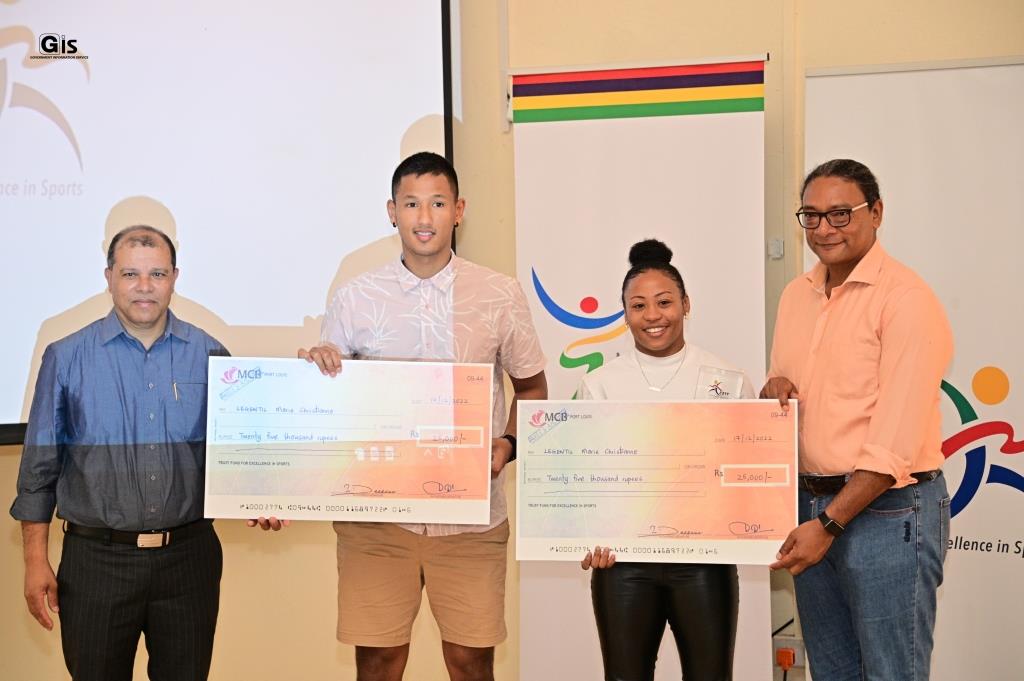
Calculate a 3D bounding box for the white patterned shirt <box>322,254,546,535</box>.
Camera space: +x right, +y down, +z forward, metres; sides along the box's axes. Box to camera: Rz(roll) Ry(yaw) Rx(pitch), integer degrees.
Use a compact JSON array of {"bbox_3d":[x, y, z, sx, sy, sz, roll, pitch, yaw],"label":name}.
[{"bbox_3d":[-0.188,0.131,6.330,0.540,0.680,0.300,0,1,-2],"label":"white patterned shirt"}]

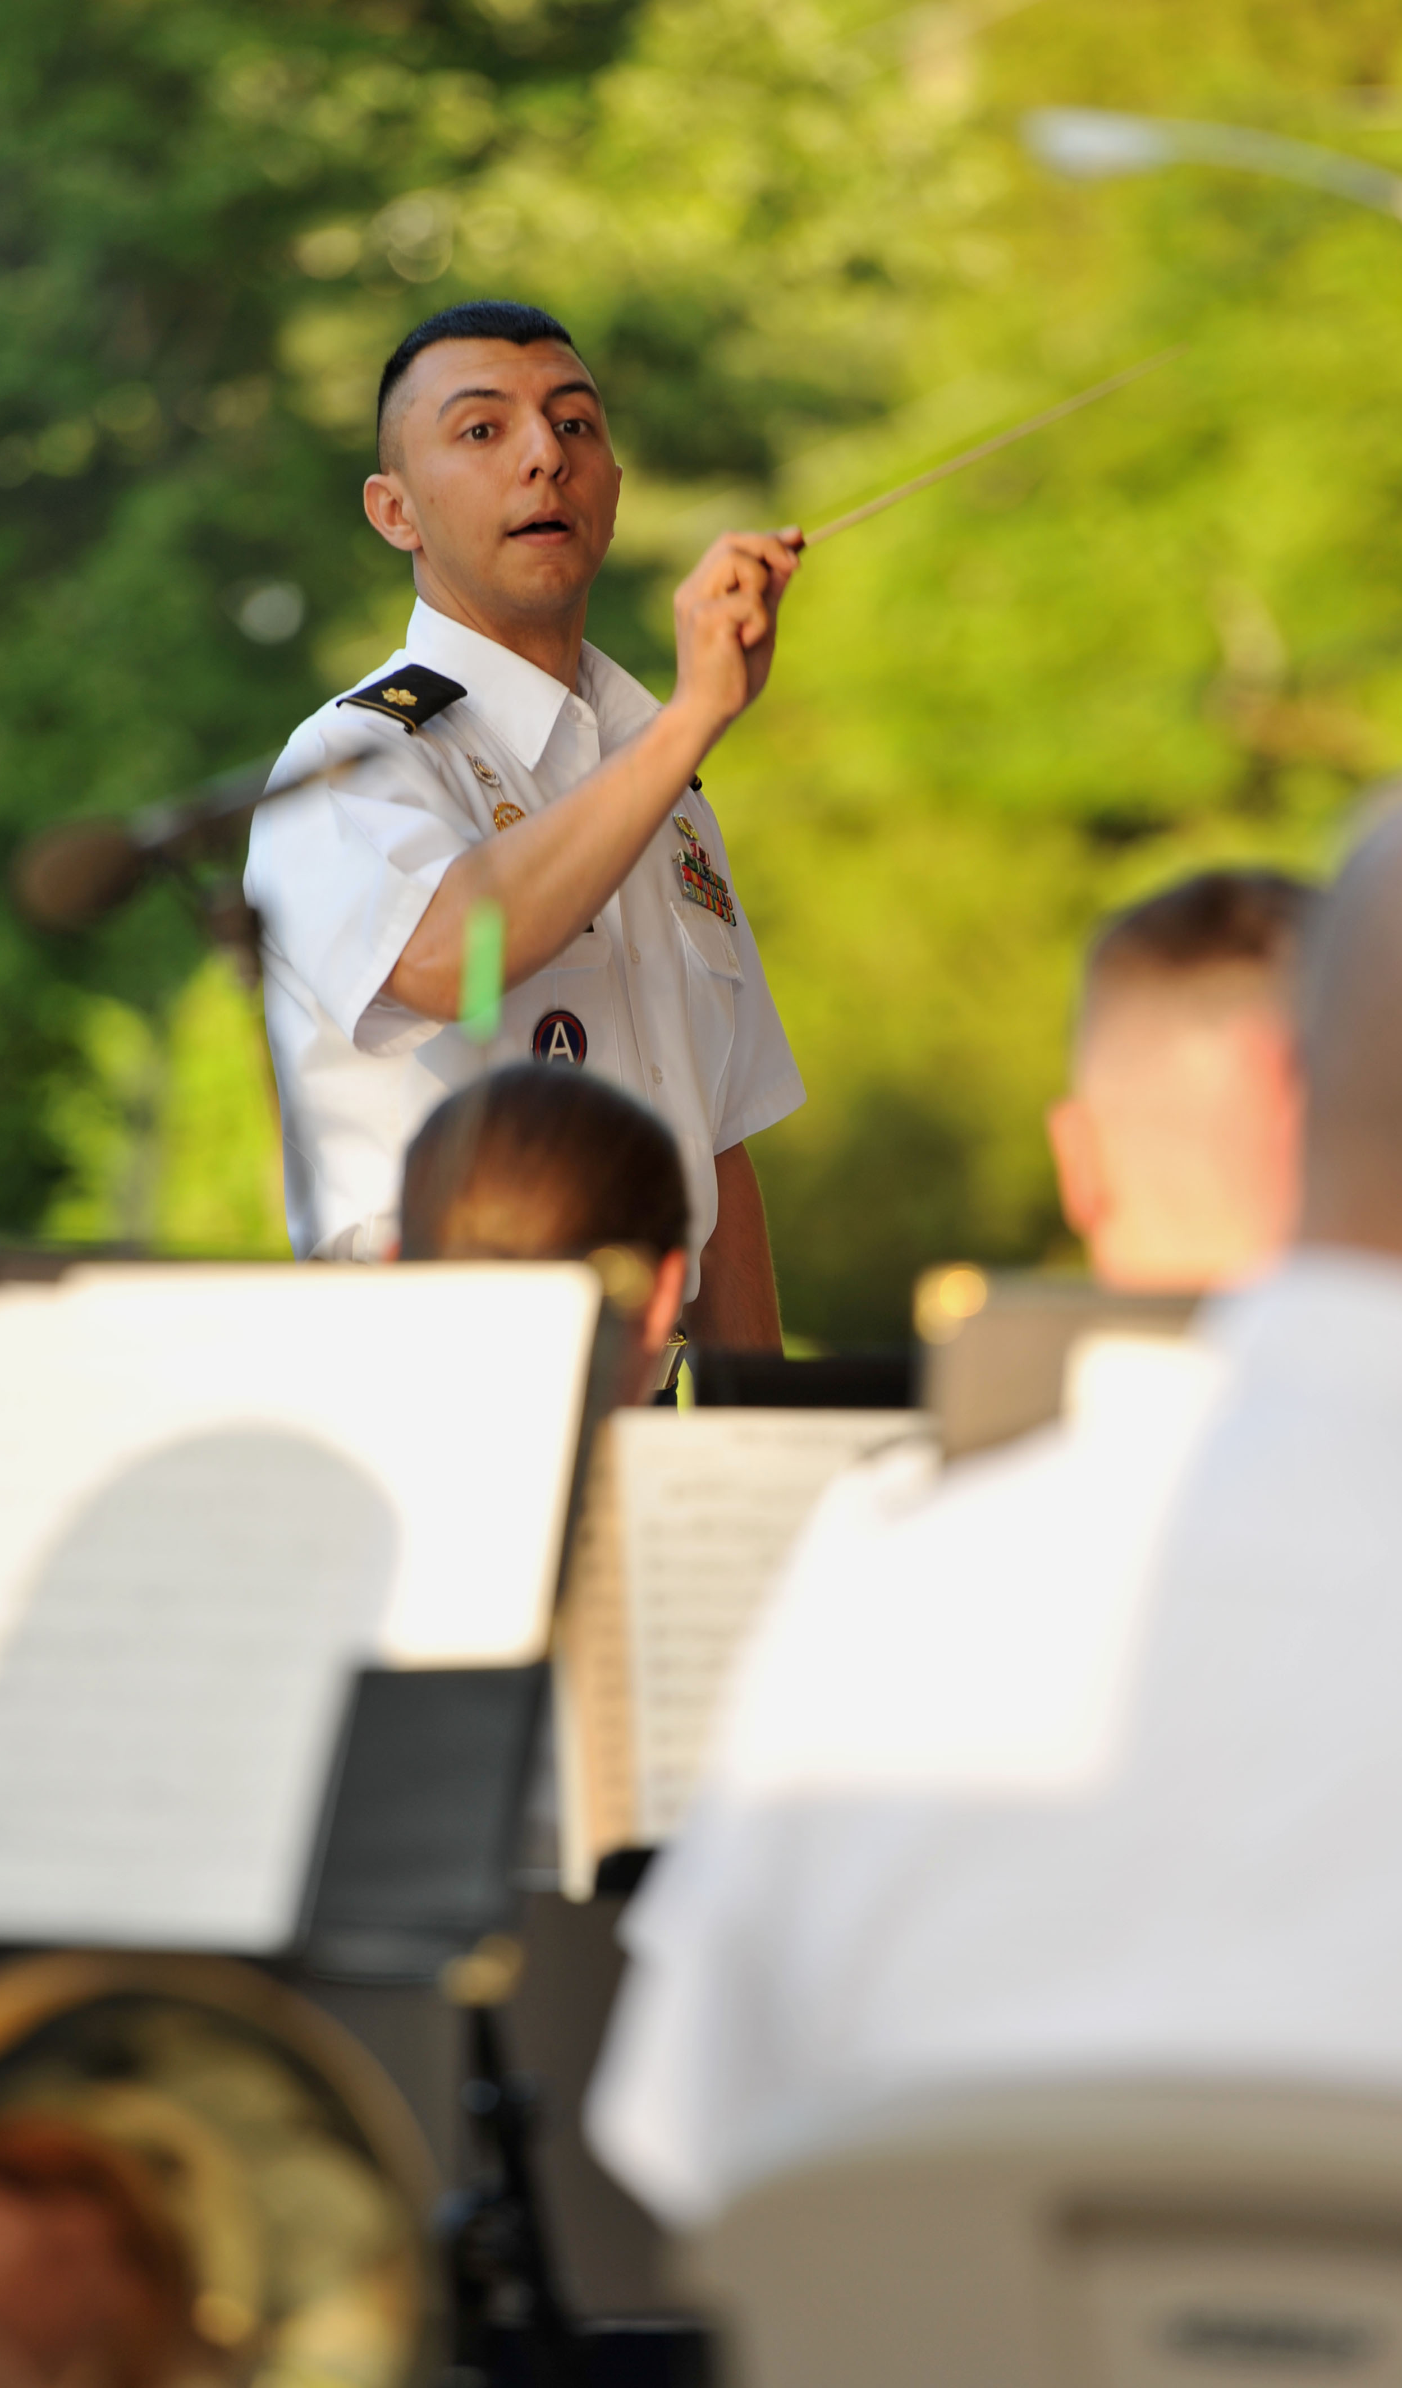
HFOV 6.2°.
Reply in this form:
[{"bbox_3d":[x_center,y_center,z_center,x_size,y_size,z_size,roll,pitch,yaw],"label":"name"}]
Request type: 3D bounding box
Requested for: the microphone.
[{"bbox_3d":[-0.263,-0.191,6.750,0.195,0.054,0.052,-22,3,-13],"label":"microphone"}]

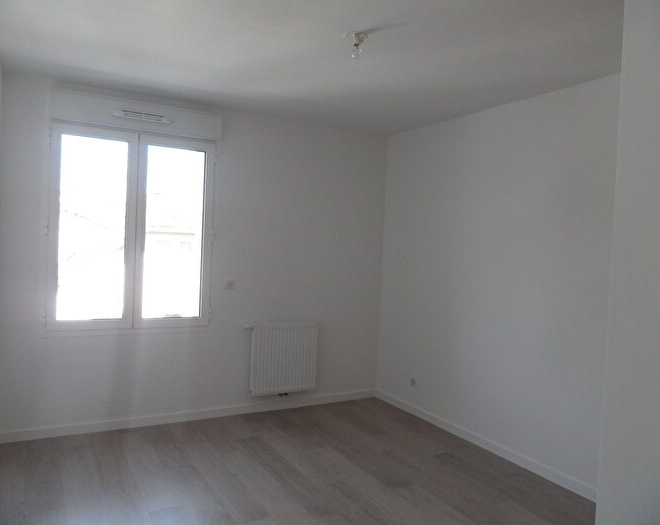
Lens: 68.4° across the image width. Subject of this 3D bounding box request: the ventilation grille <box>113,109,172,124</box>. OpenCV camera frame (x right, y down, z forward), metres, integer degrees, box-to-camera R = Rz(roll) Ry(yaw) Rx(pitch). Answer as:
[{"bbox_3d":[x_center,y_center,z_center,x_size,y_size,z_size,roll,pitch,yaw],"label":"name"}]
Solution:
[{"bbox_3d":[-1.371,-1.062,3.524,0.420,0.055,0.035,1,2,-30],"label":"ventilation grille"}]

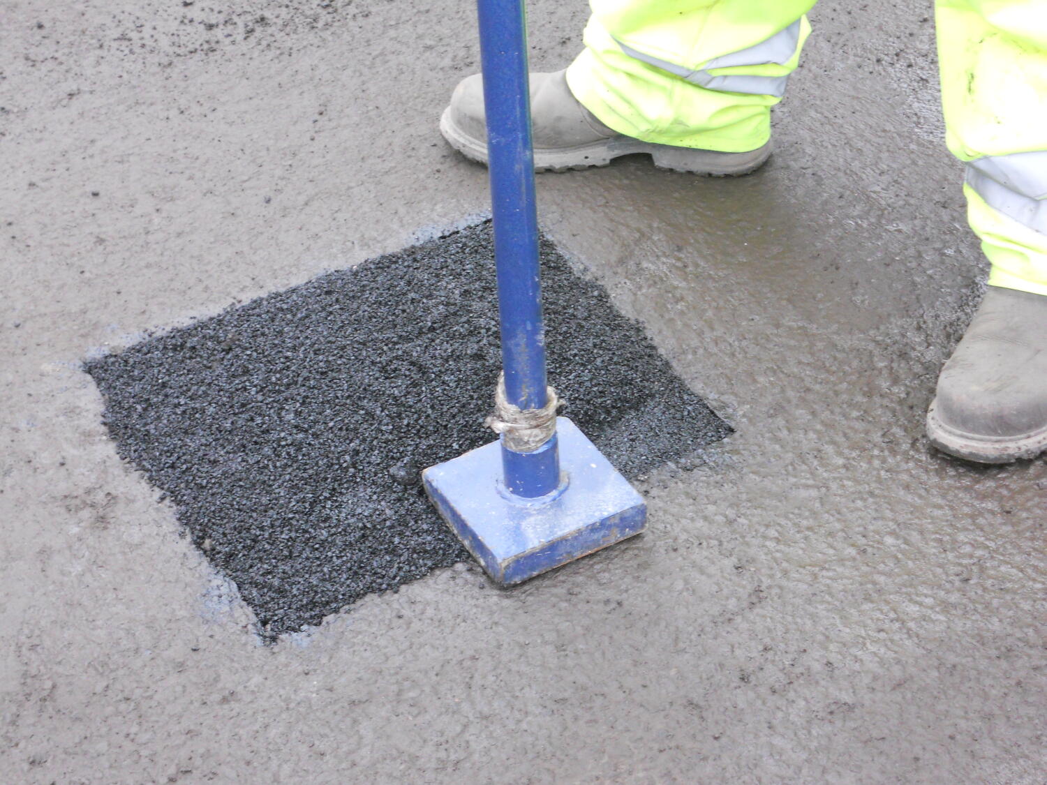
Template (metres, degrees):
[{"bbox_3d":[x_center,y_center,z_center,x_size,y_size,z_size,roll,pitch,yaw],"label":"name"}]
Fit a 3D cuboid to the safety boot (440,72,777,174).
[{"bbox_3d":[0.067,-0.303,2.118,0.316,0.185,0.113,6,39,16],"label":"safety boot"}]

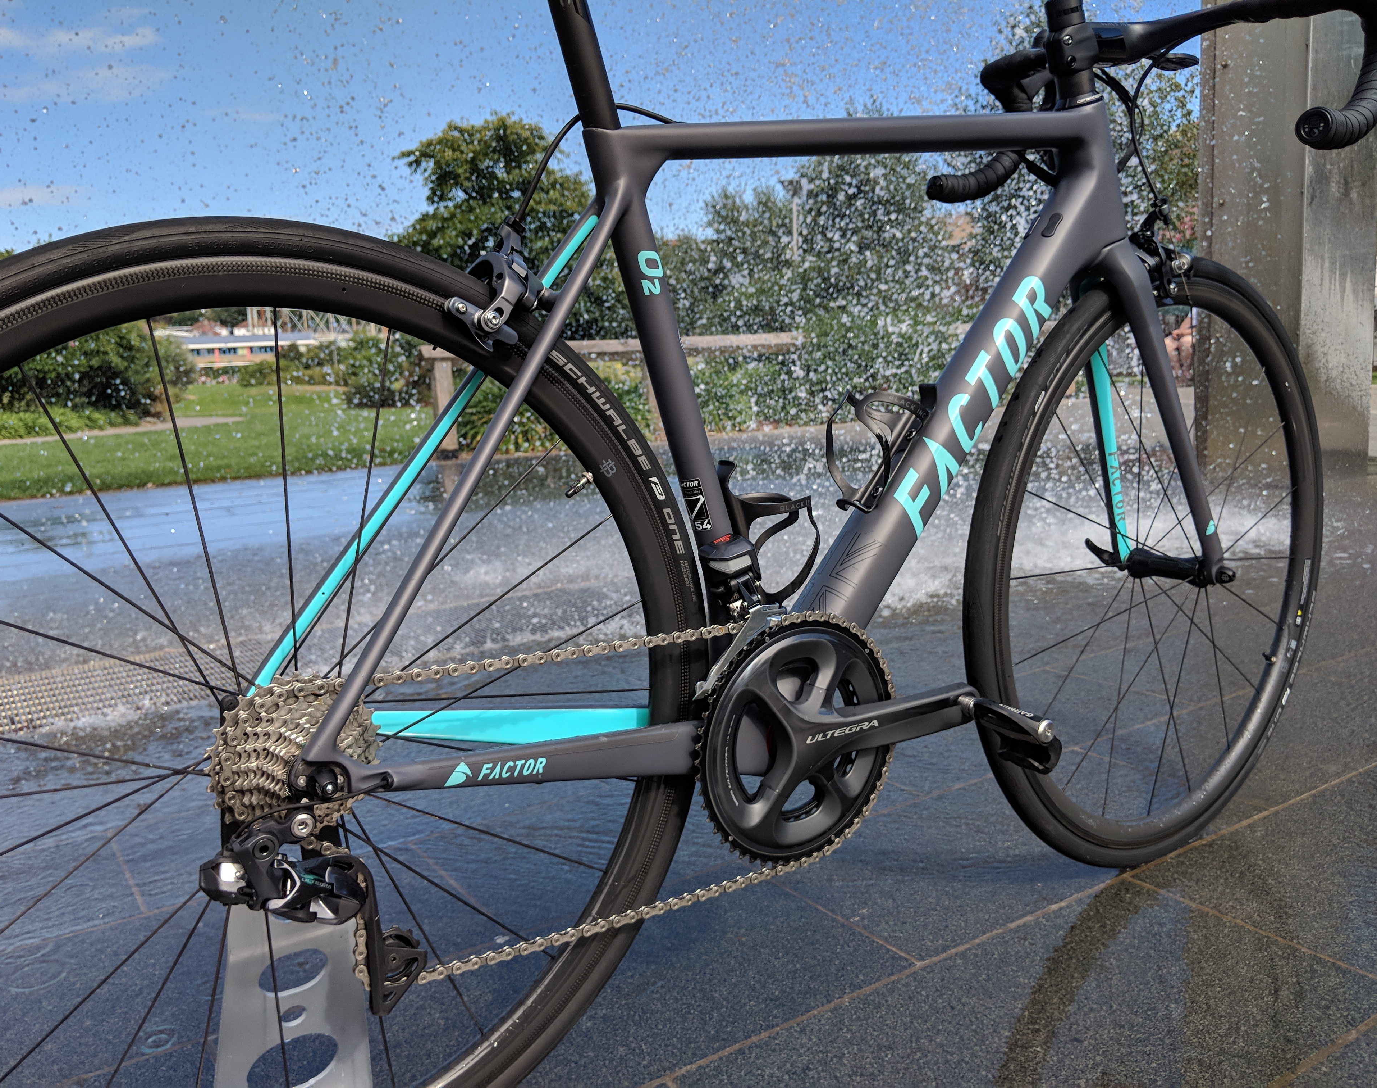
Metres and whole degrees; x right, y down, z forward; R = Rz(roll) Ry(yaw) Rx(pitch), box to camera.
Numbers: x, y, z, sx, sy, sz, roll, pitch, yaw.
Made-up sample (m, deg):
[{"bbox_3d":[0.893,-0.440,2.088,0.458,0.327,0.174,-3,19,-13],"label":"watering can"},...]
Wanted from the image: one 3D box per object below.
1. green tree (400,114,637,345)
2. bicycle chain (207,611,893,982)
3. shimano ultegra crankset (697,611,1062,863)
[{"bbox_3d":[-3.075,-5.319,20.000,4.200,4.600,4.100,-2,8,0],"label":"green tree"},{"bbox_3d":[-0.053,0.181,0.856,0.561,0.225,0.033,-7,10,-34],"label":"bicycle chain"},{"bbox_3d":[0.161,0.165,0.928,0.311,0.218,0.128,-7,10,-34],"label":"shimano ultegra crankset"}]

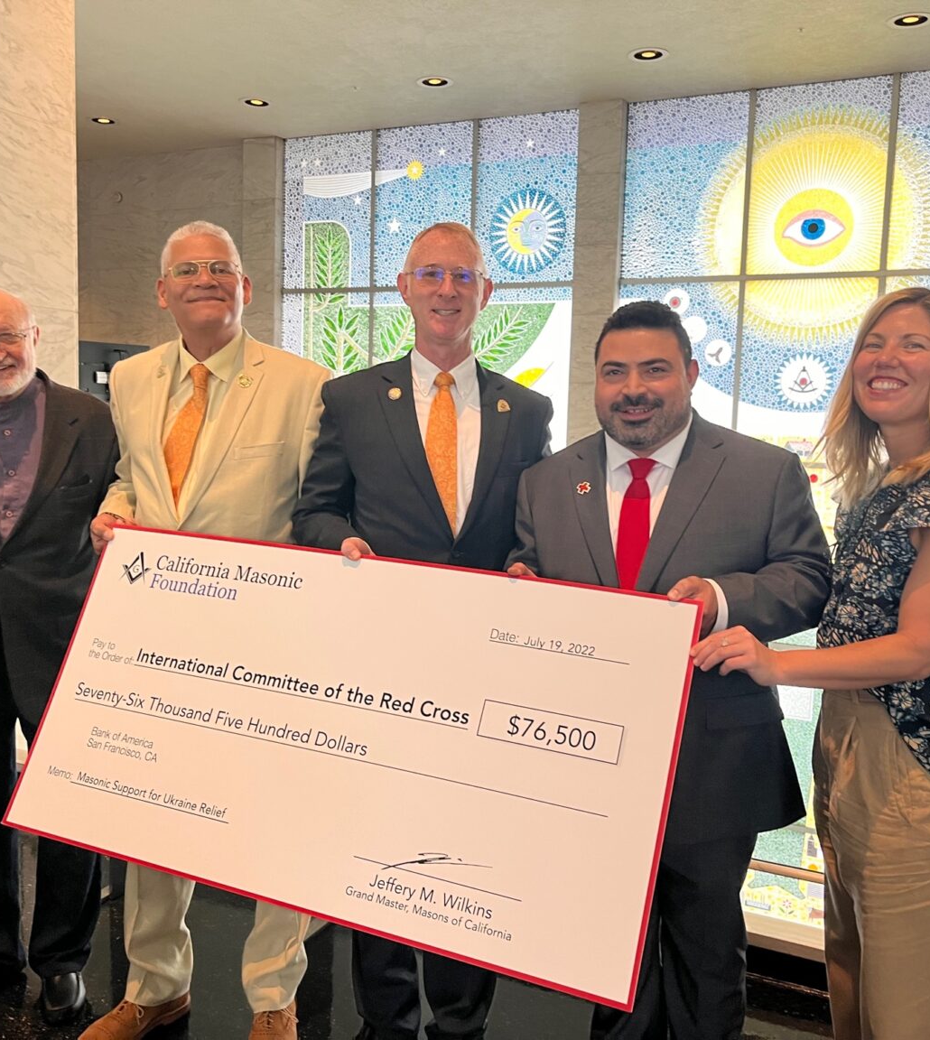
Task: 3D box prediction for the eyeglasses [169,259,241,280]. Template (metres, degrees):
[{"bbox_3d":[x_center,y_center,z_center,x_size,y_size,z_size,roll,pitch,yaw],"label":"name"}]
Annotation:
[{"bbox_3d":[-0.532,-0.508,2.130,0.140,0.045,0.140,1,5,-10],"label":"eyeglasses"}]

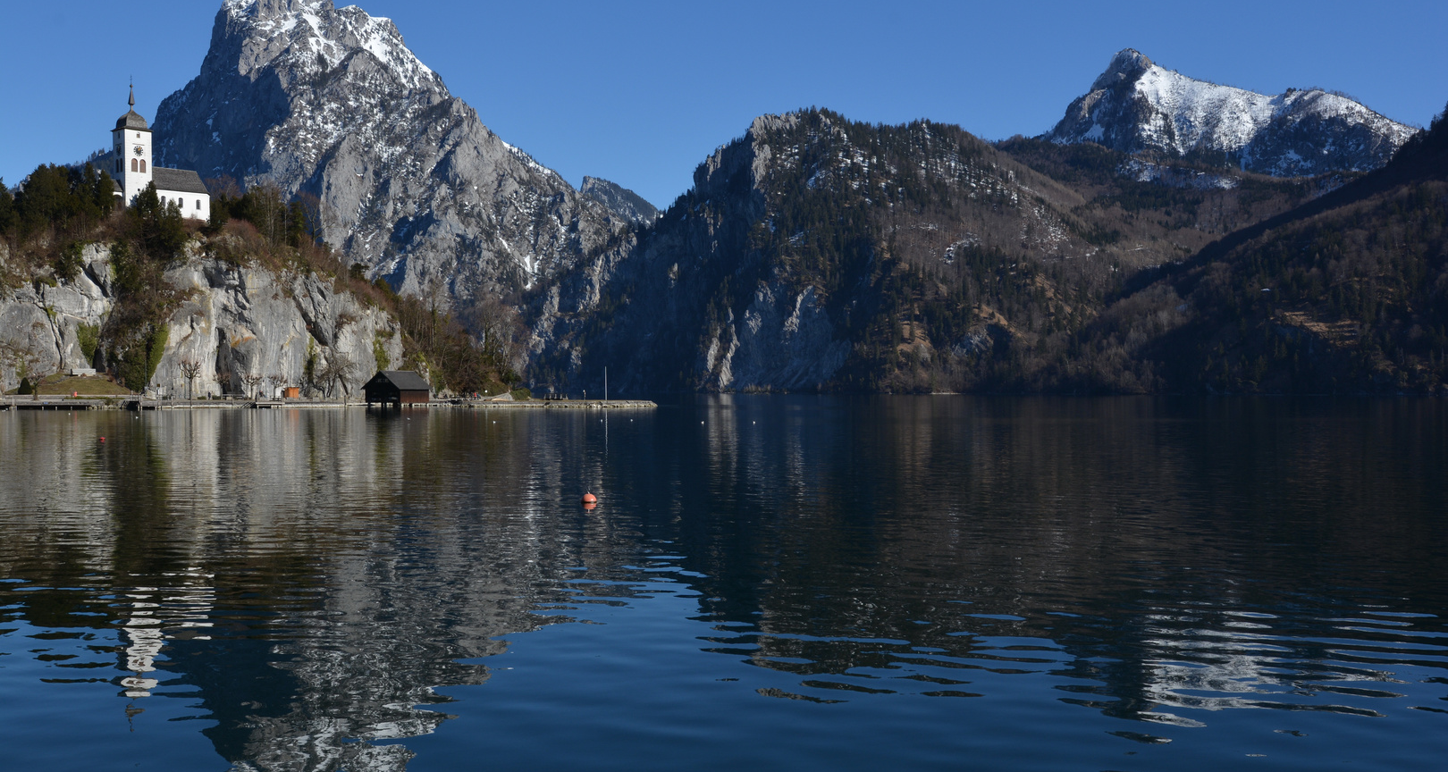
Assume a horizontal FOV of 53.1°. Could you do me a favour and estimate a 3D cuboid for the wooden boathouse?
[{"bbox_3d":[-64.419,0.557,285.000,9.200,7.000,10.200,0,0,25],"label":"wooden boathouse"}]

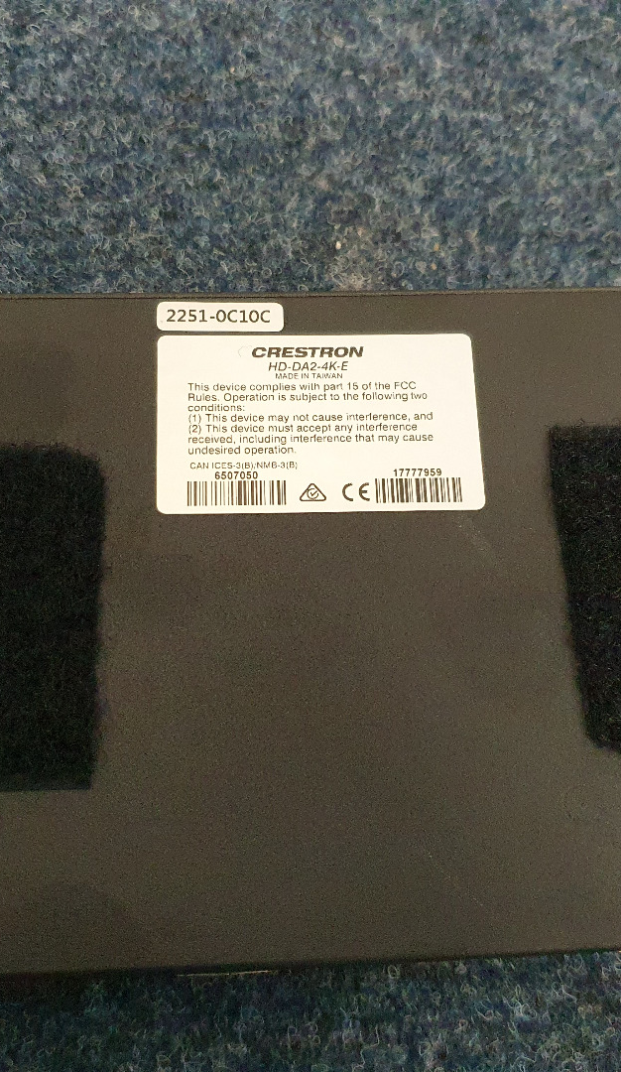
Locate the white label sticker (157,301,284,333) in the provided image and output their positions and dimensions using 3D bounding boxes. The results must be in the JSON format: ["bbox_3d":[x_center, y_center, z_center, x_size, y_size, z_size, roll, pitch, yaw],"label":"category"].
[{"bbox_3d":[-0.015,-0.036,0.176,0.021,0.001,0.005,0,72,-3],"label":"white label sticker"}]

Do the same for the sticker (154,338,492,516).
[{"bbox_3d":[0.001,-0.018,0.172,0.051,0.001,0.031,-1,72,-4],"label":"sticker"}]

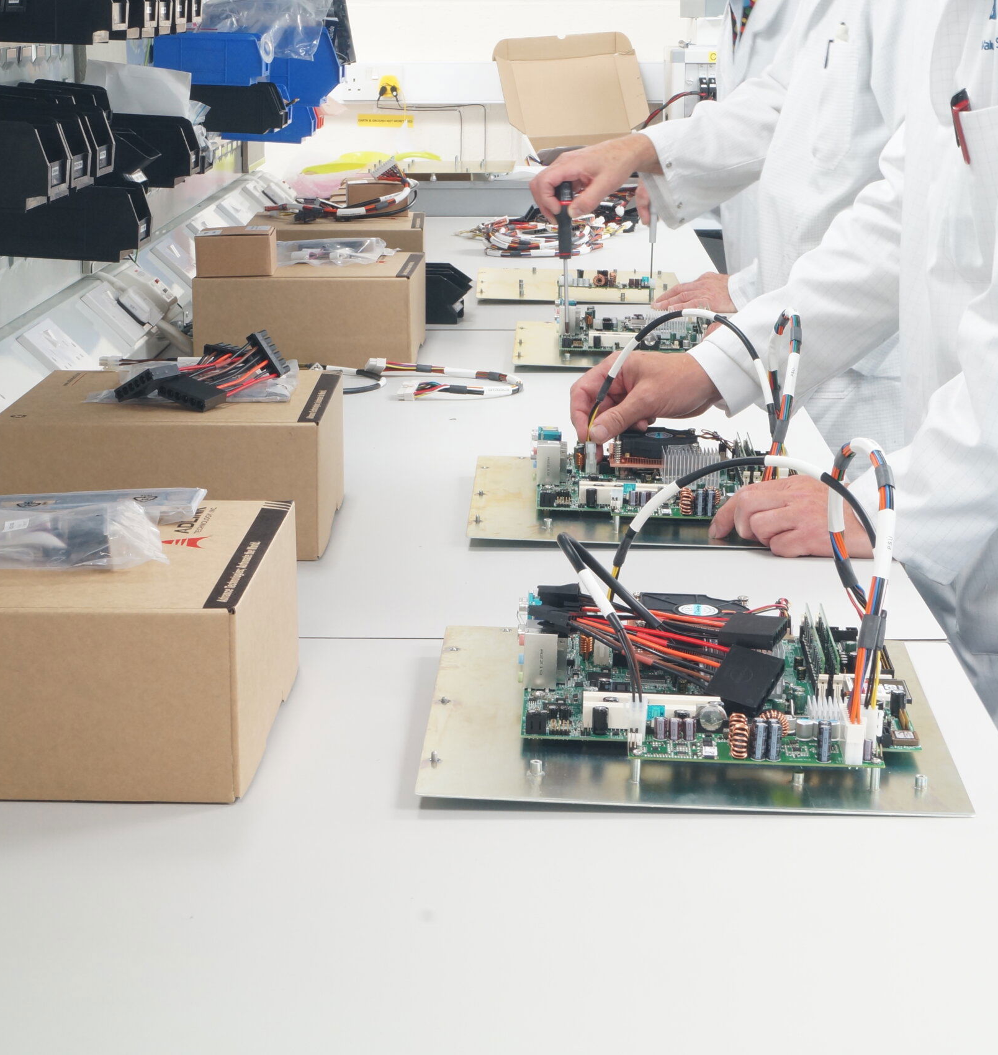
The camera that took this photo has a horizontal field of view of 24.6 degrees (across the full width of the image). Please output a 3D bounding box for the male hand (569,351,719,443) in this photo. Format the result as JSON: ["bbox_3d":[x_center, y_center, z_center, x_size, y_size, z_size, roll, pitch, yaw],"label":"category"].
[{"bbox_3d":[0.138,-0.123,2.168,0.145,0.092,0.095,0,13,0],"label":"male hand"}]

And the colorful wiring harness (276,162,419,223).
[{"bbox_3d":[-0.243,-0.532,3.629,0.232,0.088,0.170,0,13,0],"label":"colorful wiring harness"}]

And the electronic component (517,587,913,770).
[{"bbox_3d":[0.137,0.088,1.498,0.248,0.048,0.266,1,13,2],"label":"electronic component"}]

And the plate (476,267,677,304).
[{"bbox_3d":[0.132,-0.391,3.714,0.329,0.014,0.356,1,13,0],"label":"plate"}]

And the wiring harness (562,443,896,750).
[{"bbox_3d":[0.142,0.032,1.466,0.210,0.166,0.190,1,13,2],"label":"wiring harness"}]

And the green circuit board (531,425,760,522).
[{"bbox_3d":[0.157,-0.060,2.136,0.248,0.048,0.266,1,13,1],"label":"green circuit board"}]

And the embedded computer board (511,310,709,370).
[{"bbox_3d":[0.185,-0.271,3.082,0.327,0.056,0.362,1,13,1],"label":"embedded computer board"}]

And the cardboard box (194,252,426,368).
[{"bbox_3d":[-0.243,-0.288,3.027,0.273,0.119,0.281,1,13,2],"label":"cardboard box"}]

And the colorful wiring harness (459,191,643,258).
[{"bbox_3d":[0.098,-0.587,4.391,0.345,0.084,0.400,0,13,0],"label":"colorful wiring harness"}]

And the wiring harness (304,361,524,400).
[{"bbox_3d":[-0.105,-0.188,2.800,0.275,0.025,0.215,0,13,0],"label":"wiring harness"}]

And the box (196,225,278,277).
[{"bbox_3d":[-0.334,-0.350,2.914,0.092,0.052,0.092,0,13,-4],"label":"box"}]

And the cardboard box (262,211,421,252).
[{"bbox_3d":[-0.253,-0.421,3.592,0.272,0.117,0.280,0,13,-1],"label":"cardboard box"}]

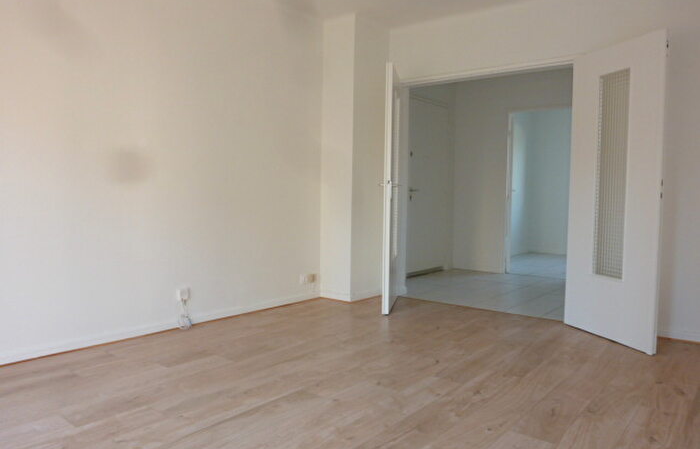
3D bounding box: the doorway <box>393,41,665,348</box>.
[{"bbox_3d":[1.137,-0.266,3.947,2.270,2.050,0.780,3,4,38],"label":"doorway"}]

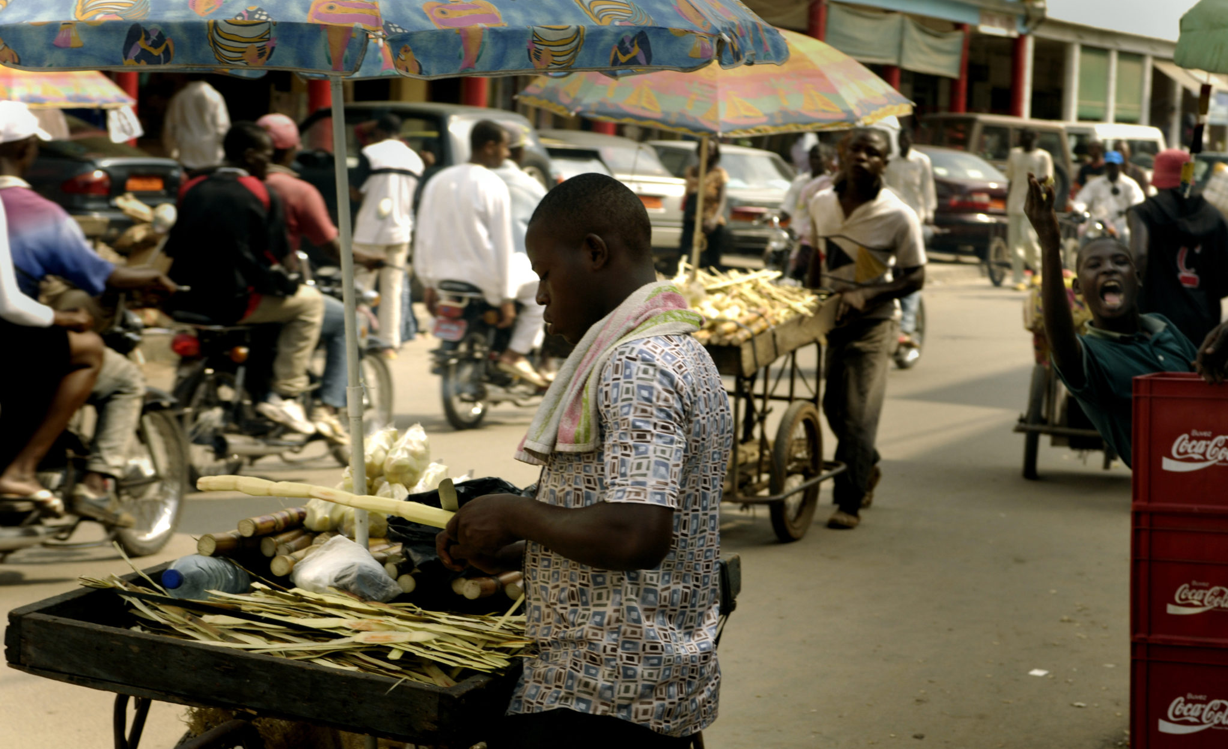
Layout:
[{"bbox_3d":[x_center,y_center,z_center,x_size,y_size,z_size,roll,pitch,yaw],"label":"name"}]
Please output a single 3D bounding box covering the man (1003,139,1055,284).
[{"bbox_3d":[4.430,-1.765,32.700,0.500,1.700,0.400,4,5,20],"label":"man"}]

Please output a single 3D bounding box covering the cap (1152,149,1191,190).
[{"bbox_3d":[2.670,-0.982,14.700,0.190,0.190,0.230,1,5,5],"label":"cap"}]

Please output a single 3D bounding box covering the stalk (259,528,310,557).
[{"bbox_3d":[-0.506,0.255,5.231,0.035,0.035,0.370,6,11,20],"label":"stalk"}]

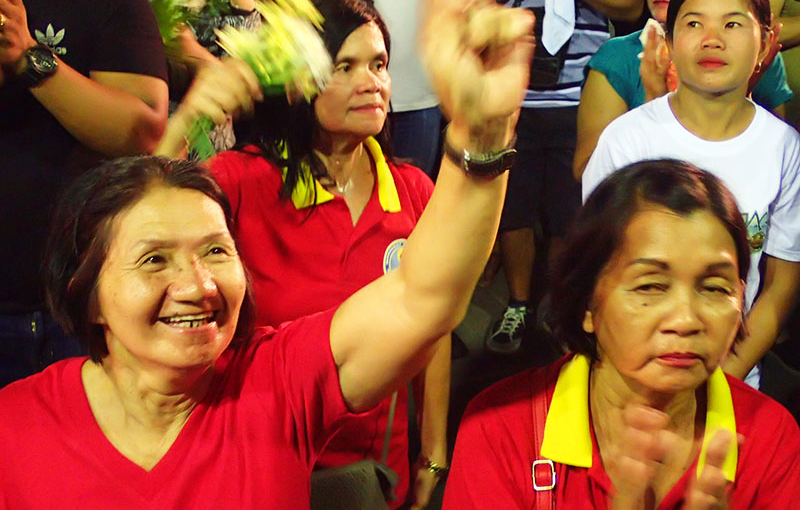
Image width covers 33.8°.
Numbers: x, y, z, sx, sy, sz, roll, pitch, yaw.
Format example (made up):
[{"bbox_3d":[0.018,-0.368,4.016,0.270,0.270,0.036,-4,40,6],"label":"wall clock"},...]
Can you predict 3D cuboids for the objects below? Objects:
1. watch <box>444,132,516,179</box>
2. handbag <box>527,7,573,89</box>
[{"bbox_3d":[0.072,-0.088,1.131,0.058,0.028,0.052,7,35,3],"label":"watch"},{"bbox_3d":[0.408,-0.586,3.720,0.180,0.235,0.080,3,24,7],"label":"handbag"}]

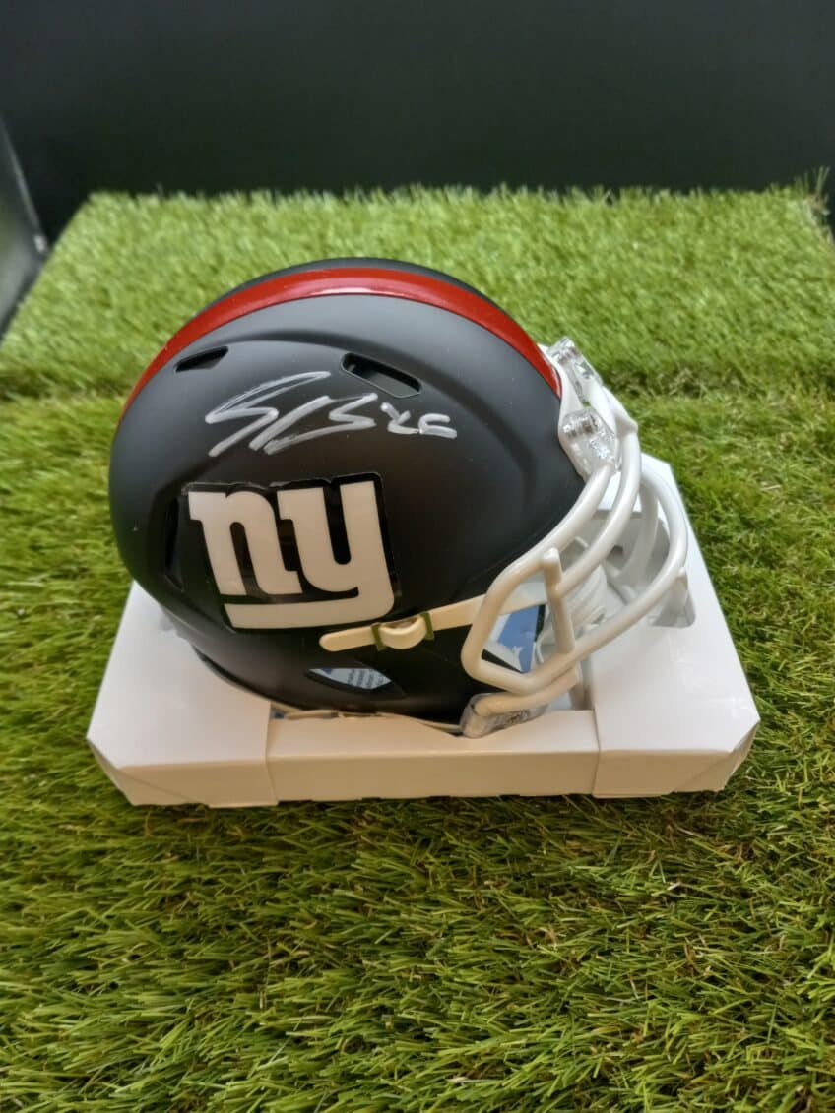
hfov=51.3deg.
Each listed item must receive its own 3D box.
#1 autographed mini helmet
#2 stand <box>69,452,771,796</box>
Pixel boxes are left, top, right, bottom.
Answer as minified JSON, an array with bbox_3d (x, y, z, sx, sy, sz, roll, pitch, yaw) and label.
[{"bbox_3d":[-0.001,-0.025,0.250,0.171,0.119,0.116,-1,46,0],"label":"autographed mini helmet"},{"bbox_3d":[0.001,0.017,0.294,0.190,0.024,0.132,-1,46,0],"label":"stand"}]

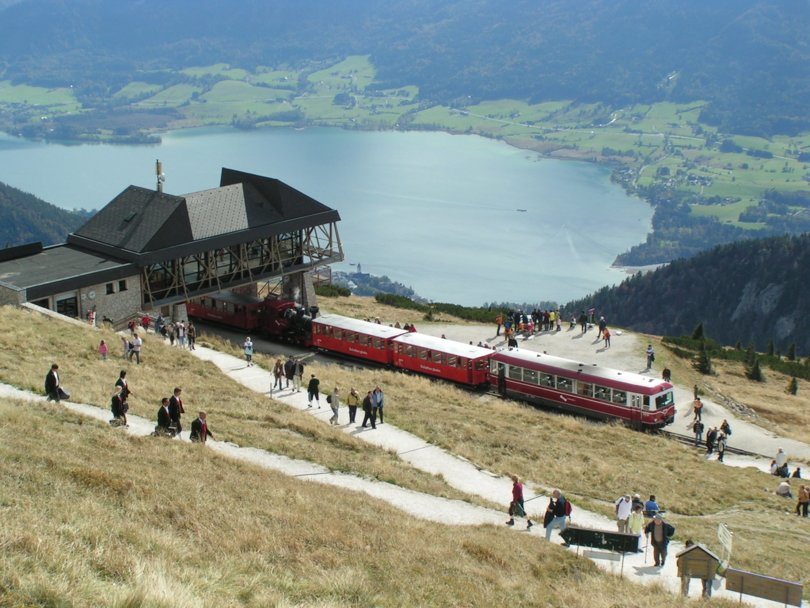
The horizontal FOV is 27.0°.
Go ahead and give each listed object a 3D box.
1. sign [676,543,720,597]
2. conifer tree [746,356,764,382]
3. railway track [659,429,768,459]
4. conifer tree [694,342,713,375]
[{"bbox_3d":[8.412,7.681,48.300,1.250,1.600,0.400,3,16,12],"label":"sign"},{"bbox_3d":[26.517,4.978,127.500,1.400,1.950,1.400,0,16,0],"label":"conifer tree"},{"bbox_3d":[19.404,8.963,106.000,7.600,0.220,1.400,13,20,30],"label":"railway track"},{"bbox_3d":[22.583,4.146,127.500,1.400,2.400,1.400,0,16,0],"label":"conifer tree"}]

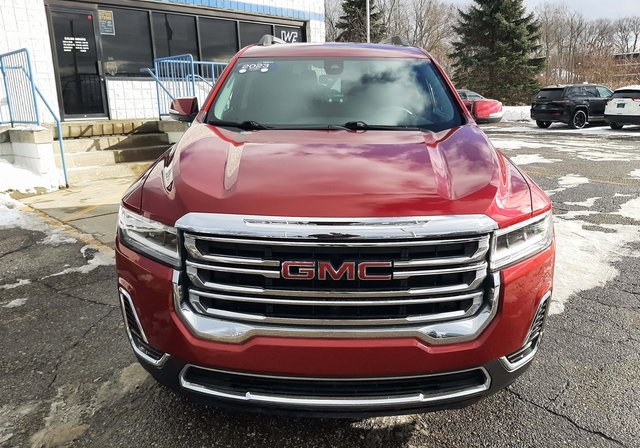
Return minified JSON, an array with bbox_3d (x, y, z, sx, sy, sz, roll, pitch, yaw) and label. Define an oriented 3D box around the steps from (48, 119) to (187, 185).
[{"bbox_3d":[-3.441,-1.290,8.224,2.100,0.750,1.450,-13,20,-39],"label":"steps"}]

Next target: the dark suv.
[{"bbox_3d":[11.695,-5.242,21.581,4.900,1.780,1.960,-10,18,-32],"label":"dark suv"}]

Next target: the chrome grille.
[{"bbox_3d":[0.052,0.186,1.679,1.170,0.440,0.200,1,15,2],"label":"chrome grille"}]

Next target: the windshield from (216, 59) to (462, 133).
[{"bbox_3d":[0.104,-0.816,3.020,1.540,0.170,0.900,1,45,2],"label":"windshield"}]

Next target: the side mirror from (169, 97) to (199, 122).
[{"bbox_3d":[-0.880,-0.724,3.100,0.220,0.170,0.160,1,15,2],"label":"side mirror"}]

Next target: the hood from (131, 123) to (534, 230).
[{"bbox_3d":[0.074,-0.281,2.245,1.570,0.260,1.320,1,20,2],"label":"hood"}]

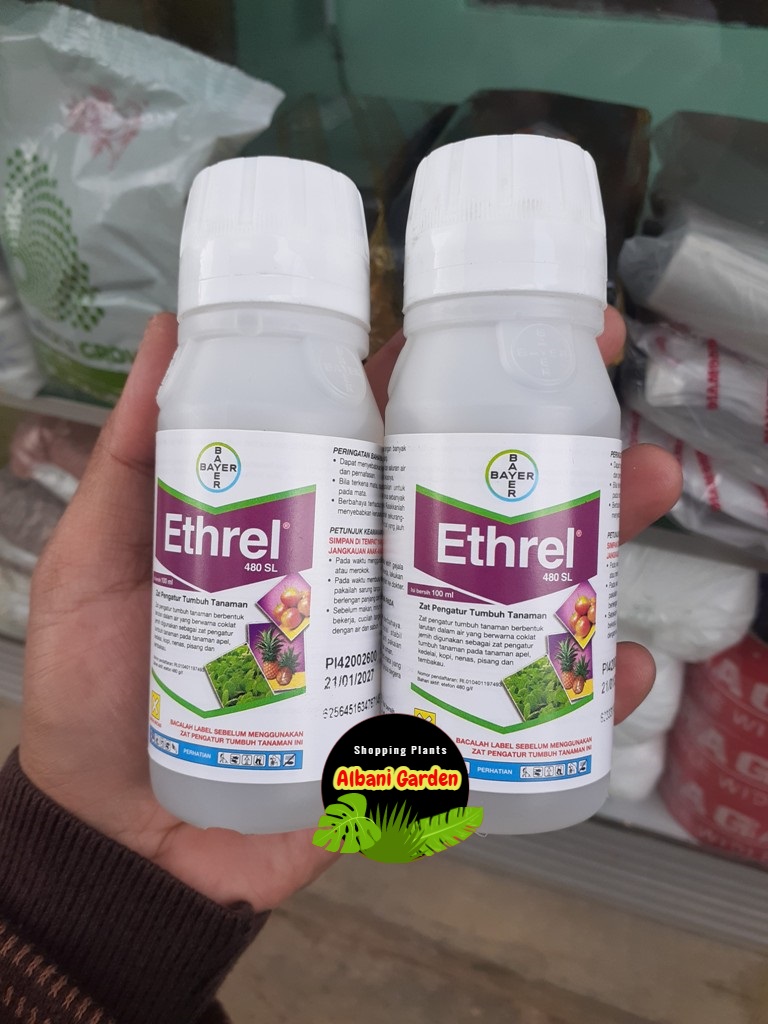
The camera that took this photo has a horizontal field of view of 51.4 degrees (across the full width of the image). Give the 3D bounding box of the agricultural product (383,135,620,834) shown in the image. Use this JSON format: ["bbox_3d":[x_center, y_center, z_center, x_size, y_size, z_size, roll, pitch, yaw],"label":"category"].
[{"bbox_3d":[0.023,-0.005,0.156,0.045,0.122,0.045,1,2,4],"label":"agricultural product"}]

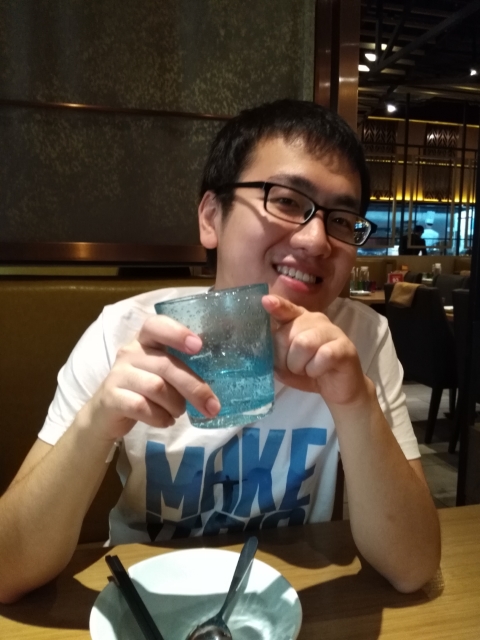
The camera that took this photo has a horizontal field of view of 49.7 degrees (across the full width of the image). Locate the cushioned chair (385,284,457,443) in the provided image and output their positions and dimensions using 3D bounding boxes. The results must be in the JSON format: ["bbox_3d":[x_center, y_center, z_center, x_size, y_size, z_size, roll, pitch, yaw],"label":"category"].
[{"bbox_3d":[1.290,0.242,3.327,0.580,0.920,0.480,-1,7,-17],"label":"cushioned chair"}]

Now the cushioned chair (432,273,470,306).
[{"bbox_3d":[1.950,0.010,5.336,0.580,0.920,0.480,-1,7,-14],"label":"cushioned chair"}]

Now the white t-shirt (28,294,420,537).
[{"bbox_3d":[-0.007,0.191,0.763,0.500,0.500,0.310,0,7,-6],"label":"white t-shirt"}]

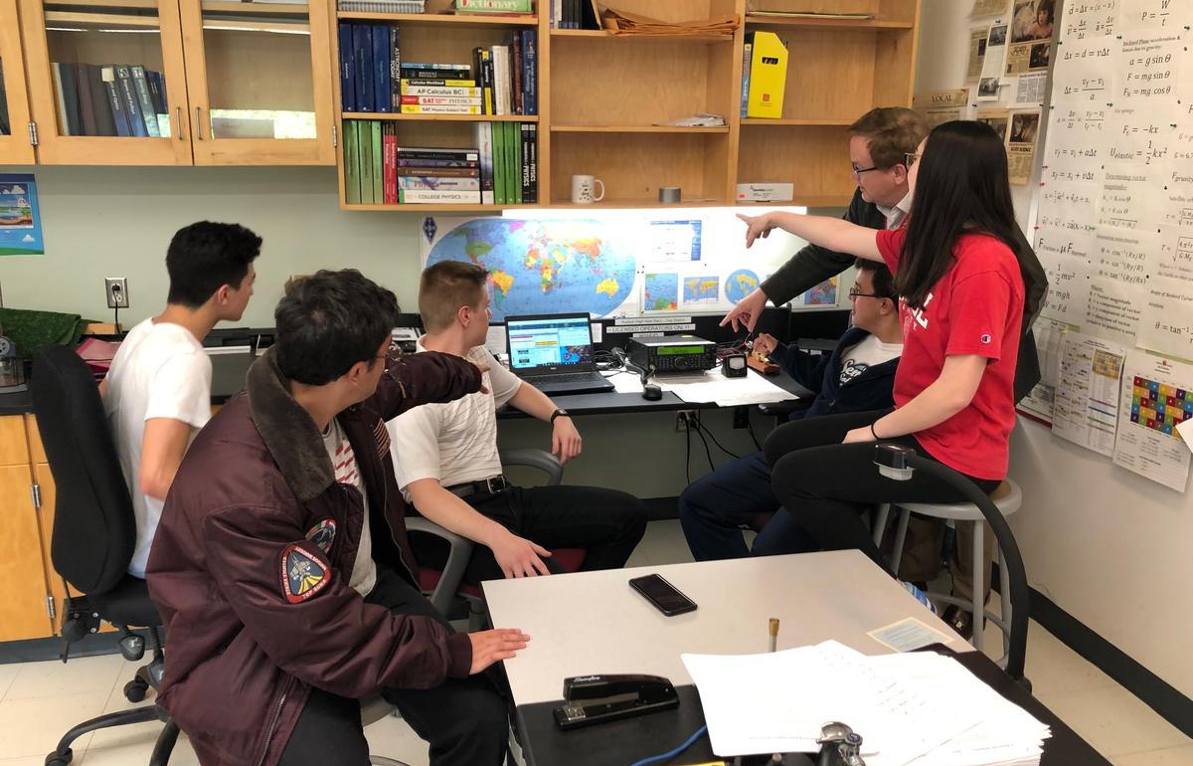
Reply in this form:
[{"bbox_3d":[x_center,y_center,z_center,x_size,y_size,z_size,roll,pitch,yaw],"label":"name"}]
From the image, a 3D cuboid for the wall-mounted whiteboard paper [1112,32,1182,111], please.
[{"bbox_3d":[1.630,-0.927,2.857,0.010,0.207,0.270,-3,15,-12],"label":"wall-mounted whiteboard paper"}]

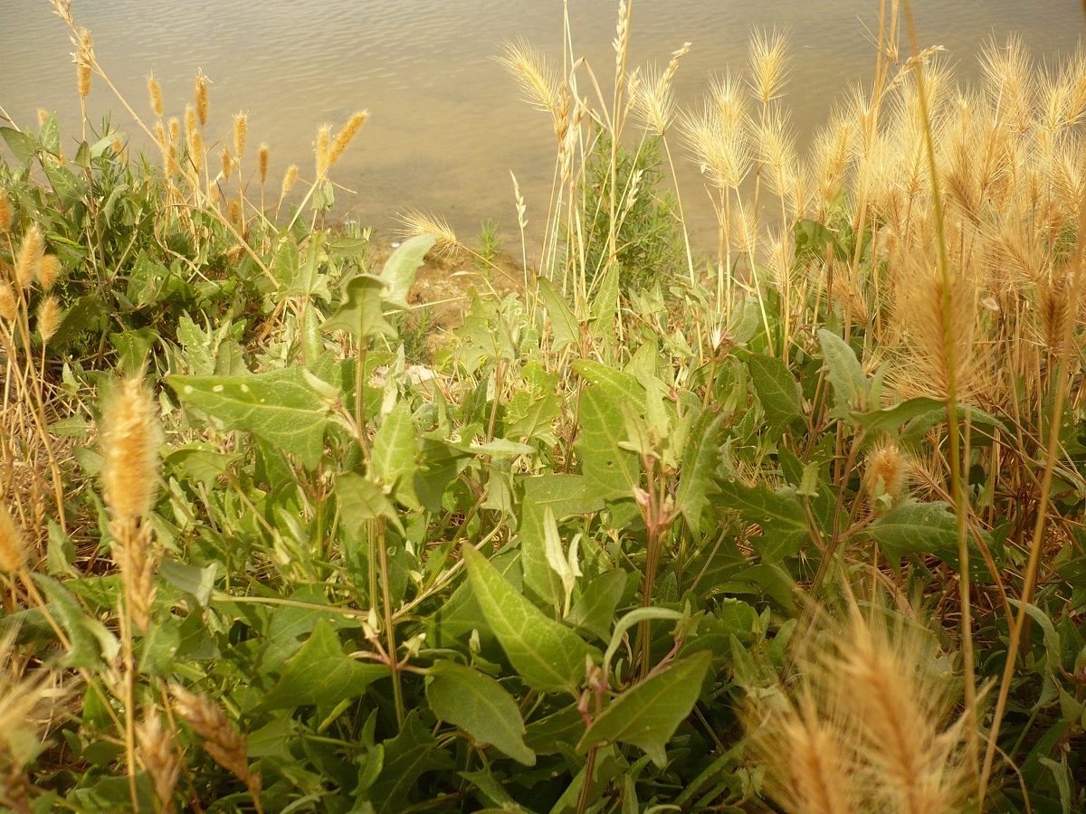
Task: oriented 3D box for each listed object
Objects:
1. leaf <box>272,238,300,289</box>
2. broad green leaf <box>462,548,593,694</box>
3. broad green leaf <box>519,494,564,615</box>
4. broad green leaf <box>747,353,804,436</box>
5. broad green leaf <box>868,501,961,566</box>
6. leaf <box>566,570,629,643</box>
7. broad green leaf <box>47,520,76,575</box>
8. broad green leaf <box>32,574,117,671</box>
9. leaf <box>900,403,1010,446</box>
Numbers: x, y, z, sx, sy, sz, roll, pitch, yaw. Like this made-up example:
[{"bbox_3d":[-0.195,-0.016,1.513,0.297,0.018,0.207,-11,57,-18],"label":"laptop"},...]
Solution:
[{"bbox_3d":[-0.245,-0.138,1.050,0.030,0.049,0.013,-4,-4,-12],"label":"leaf"},{"bbox_3d":[-0.010,0.088,0.470,0.034,0.013,0.078,-34,67,-17],"label":"broad green leaf"},{"bbox_3d":[-0.001,0.074,0.550,0.024,0.011,0.059,-9,69,3],"label":"broad green leaf"},{"bbox_3d":[0.148,-0.013,0.700,0.034,0.013,0.051,-31,73,2],"label":"broad green leaf"},{"bbox_3d":[0.201,0.067,0.580,0.057,0.017,0.040,0,49,11],"label":"broad green leaf"},{"bbox_3d":[0.029,0.093,0.530,0.029,0.013,0.037,31,65,19],"label":"leaf"},{"bbox_3d":[-0.287,0.083,0.650,0.019,0.012,0.037,-20,63,-14],"label":"broad green leaf"},{"bbox_3d":[-0.204,0.091,0.470,0.030,0.016,0.051,-34,67,-28],"label":"broad green leaf"},{"bbox_3d":[0.251,0.012,0.670,0.065,0.016,0.026,-5,44,5],"label":"leaf"}]

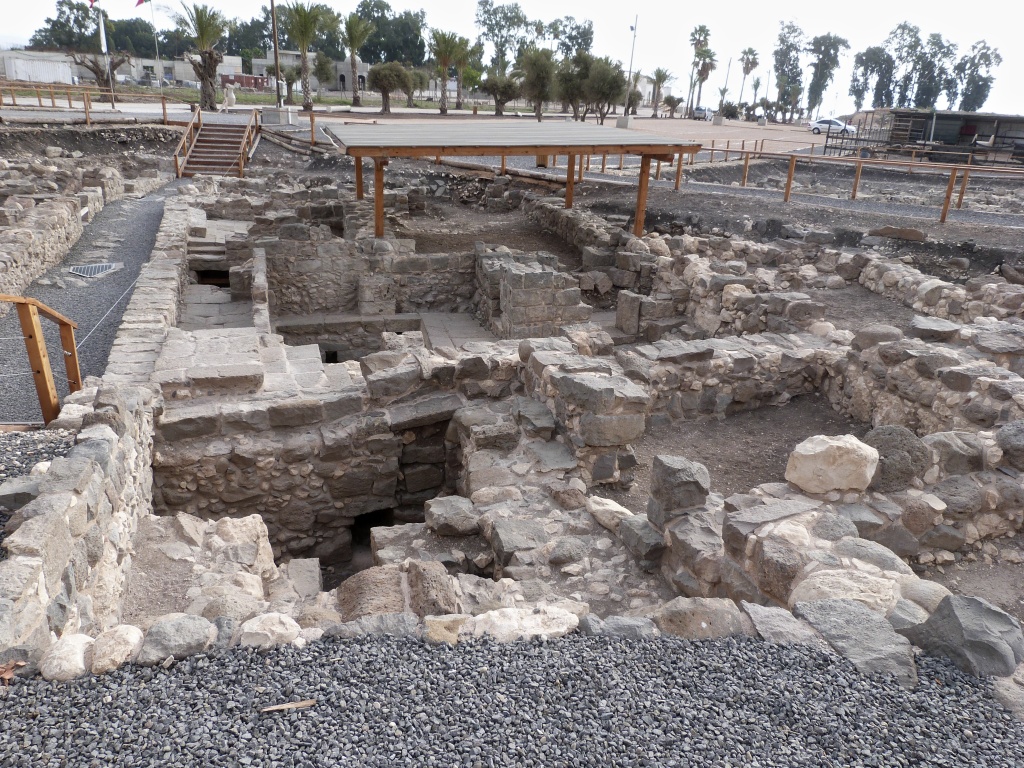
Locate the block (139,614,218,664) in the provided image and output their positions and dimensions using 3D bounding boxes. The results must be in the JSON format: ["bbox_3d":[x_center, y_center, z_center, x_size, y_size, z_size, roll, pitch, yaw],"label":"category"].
[{"bbox_3d":[-1.189,0.898,2.620,0.270,0.150,0.180,-3,22,-14],"label":"block"}]

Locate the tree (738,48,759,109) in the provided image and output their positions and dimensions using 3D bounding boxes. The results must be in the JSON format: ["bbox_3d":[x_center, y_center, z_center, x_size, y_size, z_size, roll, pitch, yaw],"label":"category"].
[{"bbox_3d":[36.778,-47.353,115.000,3.100,10.800,3.100,2,21,0],"label":"tree"}]

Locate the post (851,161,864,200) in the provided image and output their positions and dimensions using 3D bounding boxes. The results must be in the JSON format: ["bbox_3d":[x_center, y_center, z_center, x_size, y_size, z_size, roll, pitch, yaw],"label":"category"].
[{"bbox_3d":[8.707,-5.136,18.628,0.100,0.980,0.100,-18,28,-40],"label":"post"}]

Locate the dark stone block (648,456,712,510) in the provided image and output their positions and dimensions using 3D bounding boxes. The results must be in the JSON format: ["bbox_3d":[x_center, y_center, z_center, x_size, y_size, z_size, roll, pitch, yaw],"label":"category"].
[{"bbox_3d":[0.820,0.499,3.600,0.250,0.210,0.210,10,22,19],"label":"dark stone block"}]

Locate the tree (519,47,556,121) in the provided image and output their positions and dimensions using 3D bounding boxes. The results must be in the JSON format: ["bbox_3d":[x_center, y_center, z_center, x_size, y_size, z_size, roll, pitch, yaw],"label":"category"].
[{"bbox_3d":[1.653,-19.035,47.000,2.400,4.700,2.400,2,21,0],"label":"tree"}]

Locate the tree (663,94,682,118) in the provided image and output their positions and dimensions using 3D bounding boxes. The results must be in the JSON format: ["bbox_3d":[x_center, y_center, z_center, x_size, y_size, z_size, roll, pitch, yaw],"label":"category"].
[{"bbox_3d":[22.971,-39.598,105.411,2.900,3.300,2.900,1,21,0],"label":"tree"}]

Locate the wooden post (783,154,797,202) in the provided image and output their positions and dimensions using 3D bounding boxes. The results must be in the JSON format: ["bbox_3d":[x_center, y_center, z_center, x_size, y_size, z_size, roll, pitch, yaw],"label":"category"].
[{"bbox_3d":[6.004,-4.446,16.000,0.100,1.020,0.100,17,26,37],"label":"wooden post"}]

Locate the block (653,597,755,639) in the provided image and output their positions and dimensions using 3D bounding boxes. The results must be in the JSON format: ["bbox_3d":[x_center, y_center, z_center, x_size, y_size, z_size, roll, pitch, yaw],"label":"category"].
[{"bbox_3d":[0.733,0.890,2.830,0.370,0.130,0.190,2,21,0],"label":"block"}]

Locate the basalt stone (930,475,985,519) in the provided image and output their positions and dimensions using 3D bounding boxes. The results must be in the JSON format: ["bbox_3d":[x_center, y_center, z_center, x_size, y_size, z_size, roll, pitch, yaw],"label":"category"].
[{"bbox_3d":[2.651,0.669,4.400,0.290,0.210,0.250,4,21,9],"label":"basalt stone"}]

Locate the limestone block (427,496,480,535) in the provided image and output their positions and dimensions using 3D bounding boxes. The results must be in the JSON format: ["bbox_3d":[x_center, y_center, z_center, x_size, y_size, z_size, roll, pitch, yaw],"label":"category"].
[{"bbox_3d":[-0.368,0.816,4.570,0.320,0.200,0.250,-2,21,-9],"label":"limestone block"}]

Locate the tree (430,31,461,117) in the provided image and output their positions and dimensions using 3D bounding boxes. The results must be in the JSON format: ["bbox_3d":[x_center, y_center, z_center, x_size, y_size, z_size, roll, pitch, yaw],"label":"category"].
[{"bbox_3d":[-5.036,-23.589,56.000,2.300,6.100,2.300,2,21,0],"label":"tree"}]

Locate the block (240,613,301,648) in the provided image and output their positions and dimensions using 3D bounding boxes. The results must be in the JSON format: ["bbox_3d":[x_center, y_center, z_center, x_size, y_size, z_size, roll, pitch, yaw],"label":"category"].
[{"bbox_3d":[-1.109,1.132,3.402,0.260,0.130,0.170,1,21,0],"label":"block"}]

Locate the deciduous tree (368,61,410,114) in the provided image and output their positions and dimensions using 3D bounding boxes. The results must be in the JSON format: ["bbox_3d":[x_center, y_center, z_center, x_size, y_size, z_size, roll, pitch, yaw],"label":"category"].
[{"bbox_3d":[-8.283,-20.047,50.000,2.700,3.500,2.700,1,20,0],"label":"deciduous tree"}]

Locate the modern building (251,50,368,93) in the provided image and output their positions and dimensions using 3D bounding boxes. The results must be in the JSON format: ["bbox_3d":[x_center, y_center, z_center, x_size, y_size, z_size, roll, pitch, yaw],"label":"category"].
[{"bbox_3d":[-30.122,-46.484,110.000,17.000,6.300,12.000,-3,21,-11],"label":"modern building"}]

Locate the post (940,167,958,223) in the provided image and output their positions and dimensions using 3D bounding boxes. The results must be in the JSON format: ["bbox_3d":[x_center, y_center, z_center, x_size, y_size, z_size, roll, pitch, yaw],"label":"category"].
[{"bbox_3d":[8.073,-3.479,13.659,0.100,0.980,0.100,-18,28,-40],"label":"post"}]

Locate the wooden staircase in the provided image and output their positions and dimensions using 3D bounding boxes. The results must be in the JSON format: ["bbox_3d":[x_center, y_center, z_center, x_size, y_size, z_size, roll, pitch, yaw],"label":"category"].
[{"bbox_3d":[-11.834,-9.792,29.847,2.450,2.550,3.300,-1,21,-8],"label":"wooden staircase"}]

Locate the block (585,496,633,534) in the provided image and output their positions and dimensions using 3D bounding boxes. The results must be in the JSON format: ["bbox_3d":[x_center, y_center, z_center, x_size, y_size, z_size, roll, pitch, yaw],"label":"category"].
[{"bbox_3d":[0.596,0.812,4.568,0.300,0.150,0.200,9,22,19],"label":"block"}]

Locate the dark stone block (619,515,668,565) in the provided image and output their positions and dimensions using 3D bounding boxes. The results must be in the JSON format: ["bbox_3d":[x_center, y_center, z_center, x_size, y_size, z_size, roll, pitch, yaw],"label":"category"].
[{"bbox_3d":[0.635,0.757,3.600,0.210,0.200,0.210,-8,22,-23],"label":"dark stone block"}]

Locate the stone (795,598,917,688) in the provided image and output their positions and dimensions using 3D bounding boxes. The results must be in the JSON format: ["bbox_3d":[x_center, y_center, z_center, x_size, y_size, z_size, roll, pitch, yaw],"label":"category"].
[{"bbox_3d":[1.149,0.860,2.460,0.250,0.130,0.340,-10,23,-26],"label":"stone"}]

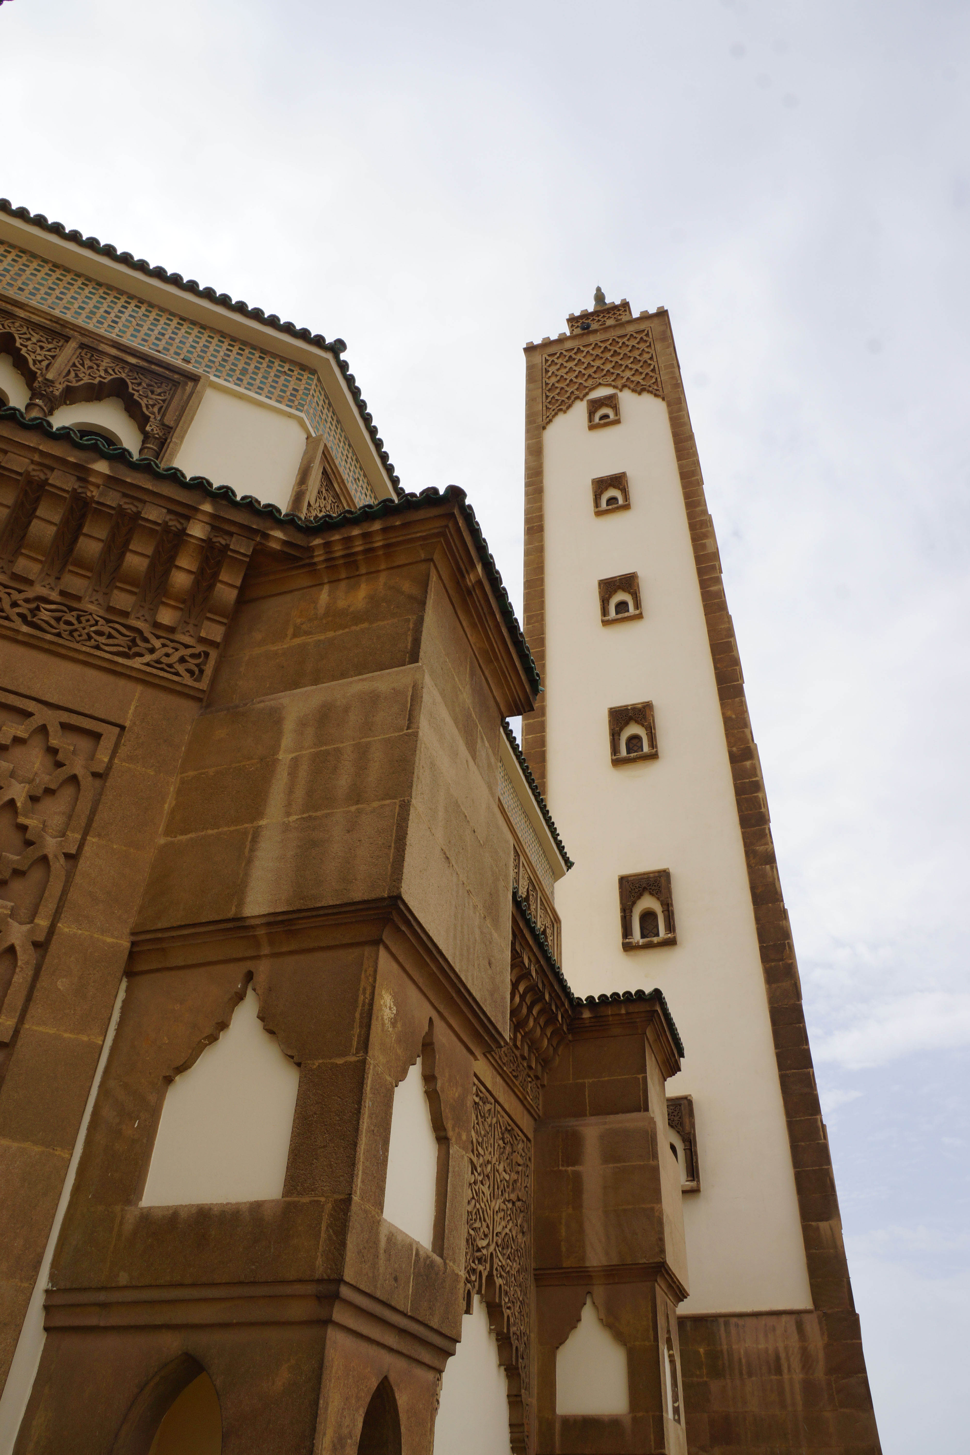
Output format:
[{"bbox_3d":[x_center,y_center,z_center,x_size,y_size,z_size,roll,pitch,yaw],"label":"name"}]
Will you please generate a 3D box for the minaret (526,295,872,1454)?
[{"bbox_3d":[4.501,-2.273,28.841,5.440,44.260,5.440,-10,-42,15],"label":"minaret"}]

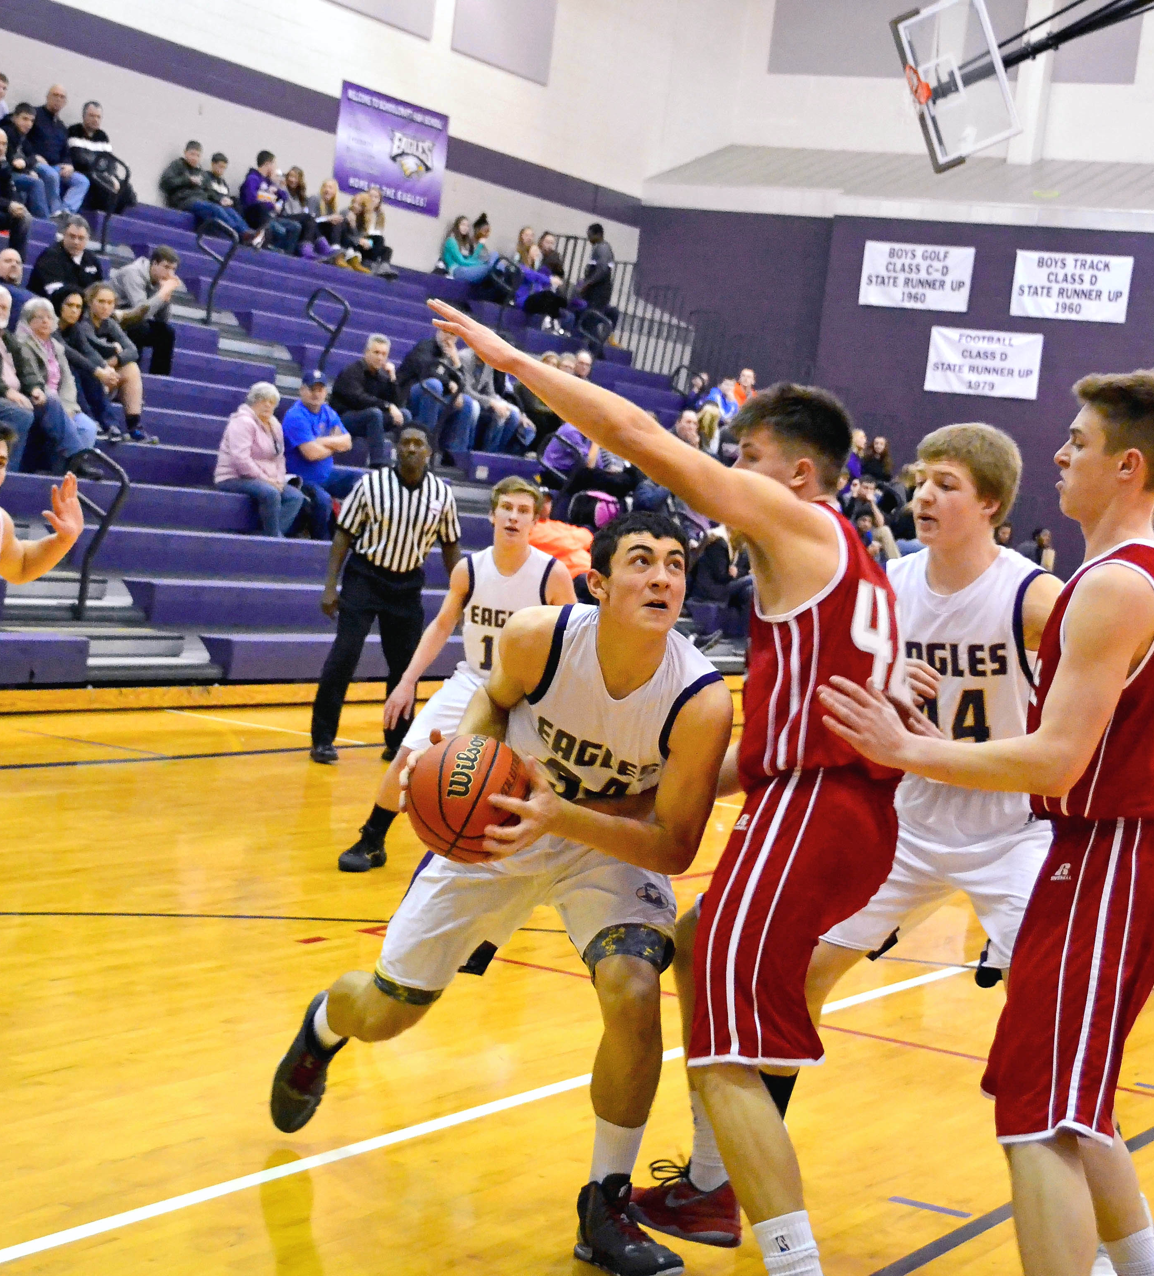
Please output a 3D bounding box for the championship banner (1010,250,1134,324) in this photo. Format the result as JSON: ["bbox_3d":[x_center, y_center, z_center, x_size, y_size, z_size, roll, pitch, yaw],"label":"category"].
[{"bbox_3d":[6.219,-4.409,34.053,1.518,0.834,0.020,8,3,28],"label":"championship banner"}]

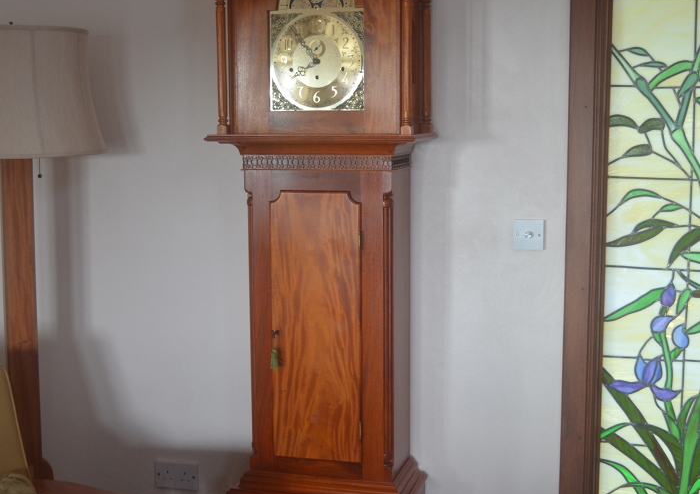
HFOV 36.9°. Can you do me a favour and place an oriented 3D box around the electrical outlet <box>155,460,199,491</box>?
[{"bbox_3d":[-0.546,0.726,3.318,0.147,0.086,0.012,2,8,15],"label":"electrical outlet"}]

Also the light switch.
[{"bbox_3d":[0.498,-0.033,2.920,0.086,0.086,0.016,2,8,15],"label":"light switch"}]

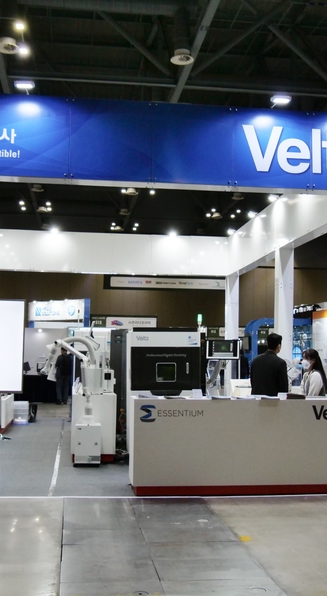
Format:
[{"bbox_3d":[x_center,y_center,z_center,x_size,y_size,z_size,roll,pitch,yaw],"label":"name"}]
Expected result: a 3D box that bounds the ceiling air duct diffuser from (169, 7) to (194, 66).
[{"bbox_3d":[0.577,-8.024,19.554,0.740,1.650,0.740,1,-5,0],"label":"ceiling air duct diffuser"}]

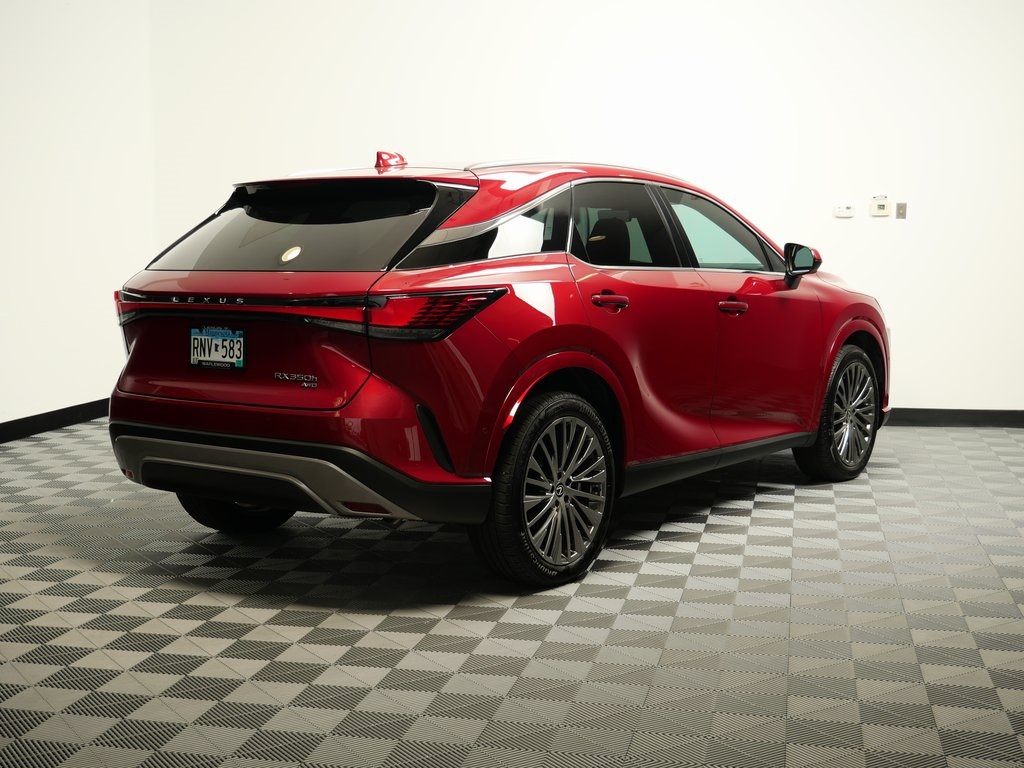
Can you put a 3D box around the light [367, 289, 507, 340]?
[{"bbox_3d":[-0.256,-0.256,4.668,0.190,0.168,0.570,5,8,38],"label":"light"}]

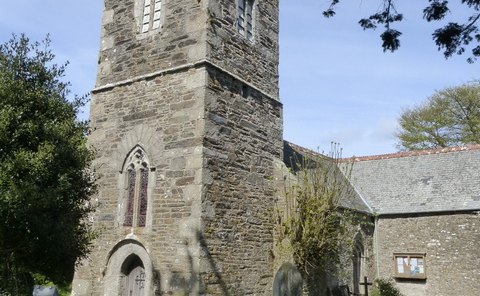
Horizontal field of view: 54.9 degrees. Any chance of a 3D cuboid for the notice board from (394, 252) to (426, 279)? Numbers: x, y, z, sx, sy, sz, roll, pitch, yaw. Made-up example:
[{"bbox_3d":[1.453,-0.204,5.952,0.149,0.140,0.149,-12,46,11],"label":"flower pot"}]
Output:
[{"bbox_3d":[6.898,4.773,18.653,1.251,0.986,0.130,-8,-15,33],"label":"notice board"}]

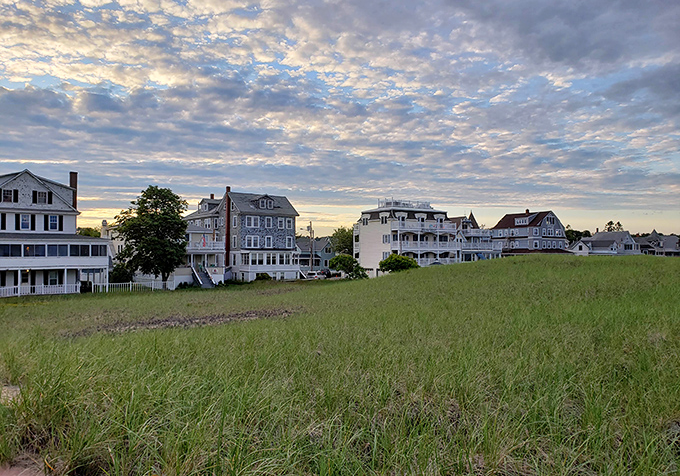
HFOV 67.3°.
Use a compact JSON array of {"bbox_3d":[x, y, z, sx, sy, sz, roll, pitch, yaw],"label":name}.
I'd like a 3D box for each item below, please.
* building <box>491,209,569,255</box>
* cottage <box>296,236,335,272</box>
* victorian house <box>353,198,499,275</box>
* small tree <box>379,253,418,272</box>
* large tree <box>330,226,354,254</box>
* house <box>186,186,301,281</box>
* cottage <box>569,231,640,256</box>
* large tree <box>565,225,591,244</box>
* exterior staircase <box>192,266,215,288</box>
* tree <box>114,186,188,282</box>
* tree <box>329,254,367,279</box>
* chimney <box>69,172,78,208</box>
[{"bbox_3d":[46.200,0.115,124.052,10.000,13.700,17.000,1,-2,-30],"label":"building"},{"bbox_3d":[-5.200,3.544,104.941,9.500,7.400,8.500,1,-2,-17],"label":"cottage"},{"bbox_3d":[14.600,0.436,88.026,20.000,12.600,13.000,1,-2,-30],"label":"victorian house"},{"bbox_3d":[7.800,3.786,67.917,5.200,3.500,4.800,0,-2,0],"label":"small tree"},{"bbox_3d":[0.900,2.414,113.979,6.500,10.000,6.500,0,-2,0],"label":"large tree"},{"bbox_3d":[-15.800,-0.572,77.752,15.000,13.800,15.500,1,-2,-36],"label":"house"},{"bbox_3d":[71.500,2.363,138.992,11.500,8.500,15.000,1,-2,-30],"label":"cottage"},{"bbox_3d":[76.000,1.853,162.017,8.500,12.500,8.500,0,-2,0],"label":"large tree"},{"bbox_3d":[-17.500,4.954,65.181,2.000,2.400,3.500,1,-2,-36],"label":"exterior staircase"},{"bbox_3d":[-21.600,0.053,58.525,8.400,11.800,8.000,0,-2,0],"label":"tree"},{"bbox_3d":[1.150,4.325,75.905,5.600,4.000,5.200,0,-2,0],"label":"tree"},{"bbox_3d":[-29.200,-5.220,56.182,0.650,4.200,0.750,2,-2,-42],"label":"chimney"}]

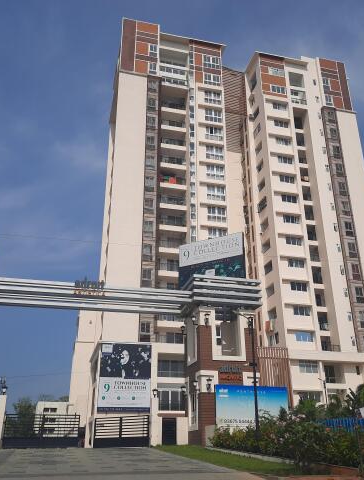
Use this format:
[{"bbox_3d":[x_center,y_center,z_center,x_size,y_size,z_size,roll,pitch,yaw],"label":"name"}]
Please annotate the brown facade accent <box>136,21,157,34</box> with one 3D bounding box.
[{"bbox_3d":[-4.836,-30.074,65.517,3.050,1.870,0.150,6,-25,-13],"label":"brown facade accent"}]

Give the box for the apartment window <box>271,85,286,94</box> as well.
[{"bbox_3d":[14.100,-21.796,67.219,2.520,1.480,0.200,6,-25,-13],"label":"apartment window"}]

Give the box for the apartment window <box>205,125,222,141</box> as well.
[{"bbox_3d":[4.294,-14.138,61.511,2.400,2.029,0.150,6,-24,-13],"label":"apartment window"}]

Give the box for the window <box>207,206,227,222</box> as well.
[{"bbox_3d":[4.345,-3.116,56.566,2.430,2.090,0.200,6,-25,-13],"label":"window"}]

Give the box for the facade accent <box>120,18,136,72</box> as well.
[{"bbox_3d":[-7.254,-26.759,63.353,1.840,9.340,0.150,6,-25,-13],"label":"facade accent"}]

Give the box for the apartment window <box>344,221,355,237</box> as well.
[{"bbox_3d":[22.104,-1.431,60.948,1.149,2.122,0.150,6,-24,-13],"label":"apartment window"}]

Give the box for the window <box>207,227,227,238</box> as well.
[{"bbox_3d":[4.321,-0.483,56.181,2.499,2.068,0.200,6,-24,-13],"label":"window"}]

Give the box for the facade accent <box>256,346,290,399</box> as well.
[{"bbox_3d":[9.498,14.073,48.062,3.990,5.770,0.500,6,-24,-13],"label":"facade accent"}]

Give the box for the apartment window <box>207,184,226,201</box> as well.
[{"bbox_3d":[4.328,-5.862,57.793,2.430,2.250,0.200,6,-25,-13],"label":"apartment window"}]

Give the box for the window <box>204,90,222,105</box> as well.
[{"bbox_3d":[4.346,-19.835,64.642,2.434,2.391,0.200,6,-24,-13],"label":"window"}]

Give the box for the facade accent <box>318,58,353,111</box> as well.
[{"bbox_3d":[23.637,-23.931,71.018,4.597,9.108,0.300,6,-24,-13],"label":"facade accent"}]

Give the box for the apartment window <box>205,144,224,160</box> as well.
[{"bbox_3d":[4.325,-11.361,60.317,2.375,1.960,0.150,6,-24,-13],"label":"apartment window"}]

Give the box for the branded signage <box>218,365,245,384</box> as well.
[{"bbox_3d":[3.666,9.963,34.563,1.927,1.163,0.150,6,-24,-13],"label":"branded signage"}]

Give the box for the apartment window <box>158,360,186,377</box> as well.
[{"bbox_3d":[-1.045,13.629,48.795,2.980,1.760,0.200,6,-25,-13],"label":"apartment window"}]

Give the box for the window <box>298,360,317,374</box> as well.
[{"bbox_3d":[14.209,14.242,51.805,2.299,1.398,0.150,6,-24,-13],"label":"window"}]

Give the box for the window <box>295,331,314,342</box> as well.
[{"bbox_3d":[14.100,11.165,53.008,2.270,1.090,0.200,6,-25,-13],"label":"window"}]

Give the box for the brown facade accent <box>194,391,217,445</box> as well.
[{"bbox_3d":[1.671,12.588,32.488,1.385,3.513,0.600,6,-24,-13],"label":"brown facade accent"}]

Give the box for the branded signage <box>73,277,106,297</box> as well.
[{"bbox_3d":[-6.776,3.466,33.655,2.263,1.395,0.200,6,-24,-13],"label":"branded signage"}]

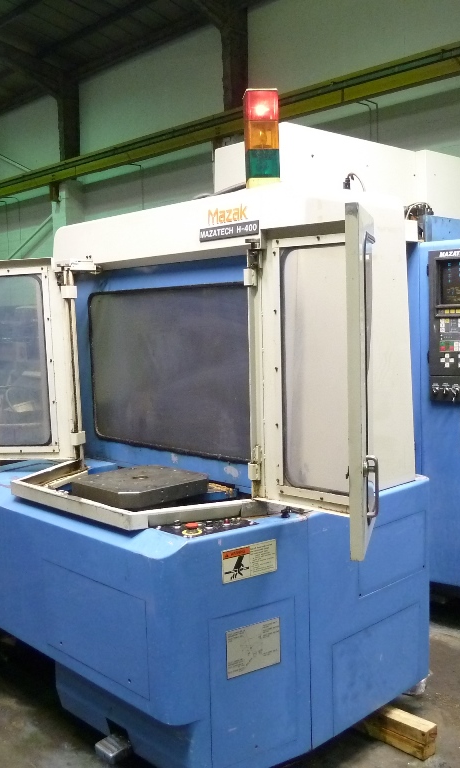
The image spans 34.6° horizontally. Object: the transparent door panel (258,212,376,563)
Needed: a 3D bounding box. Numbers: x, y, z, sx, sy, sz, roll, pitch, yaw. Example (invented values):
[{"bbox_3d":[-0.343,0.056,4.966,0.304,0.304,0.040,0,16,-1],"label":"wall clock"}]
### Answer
[{"bbox_3d":[0.260,-0.030,2.059,0.241,0.845,0.678,-3,5,-19],"label":"transparent door panel"}]

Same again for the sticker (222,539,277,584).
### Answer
[{"bbox_3d":[0.063,0.541,2.255,0.197,0.097,0.003,-5,6,-32],"label":"sticker"}]

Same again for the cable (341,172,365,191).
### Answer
[{"bbox_3d":[0.418,-0.681,2.500,0.075,0.065,0.030,-2,5,-6],"label":"cable"}]

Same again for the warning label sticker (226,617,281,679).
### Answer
[{"bbox_3d":[0.076,0.814,2.281,0.199,0.147,0.003,-5,6,-32],"label":"warning label sticker"}]

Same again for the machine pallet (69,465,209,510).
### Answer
[{"bbox_3d":[-0.327,0.373,2.712,0.400,0.055,0.400,-6,7,-43],"label":"machine pallet"}]

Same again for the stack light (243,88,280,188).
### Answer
[{"bbox_3d":[0.106,-0.805,2.450,0.102,0.315,0.102,-2,5,-5],"label":"stack light"}]

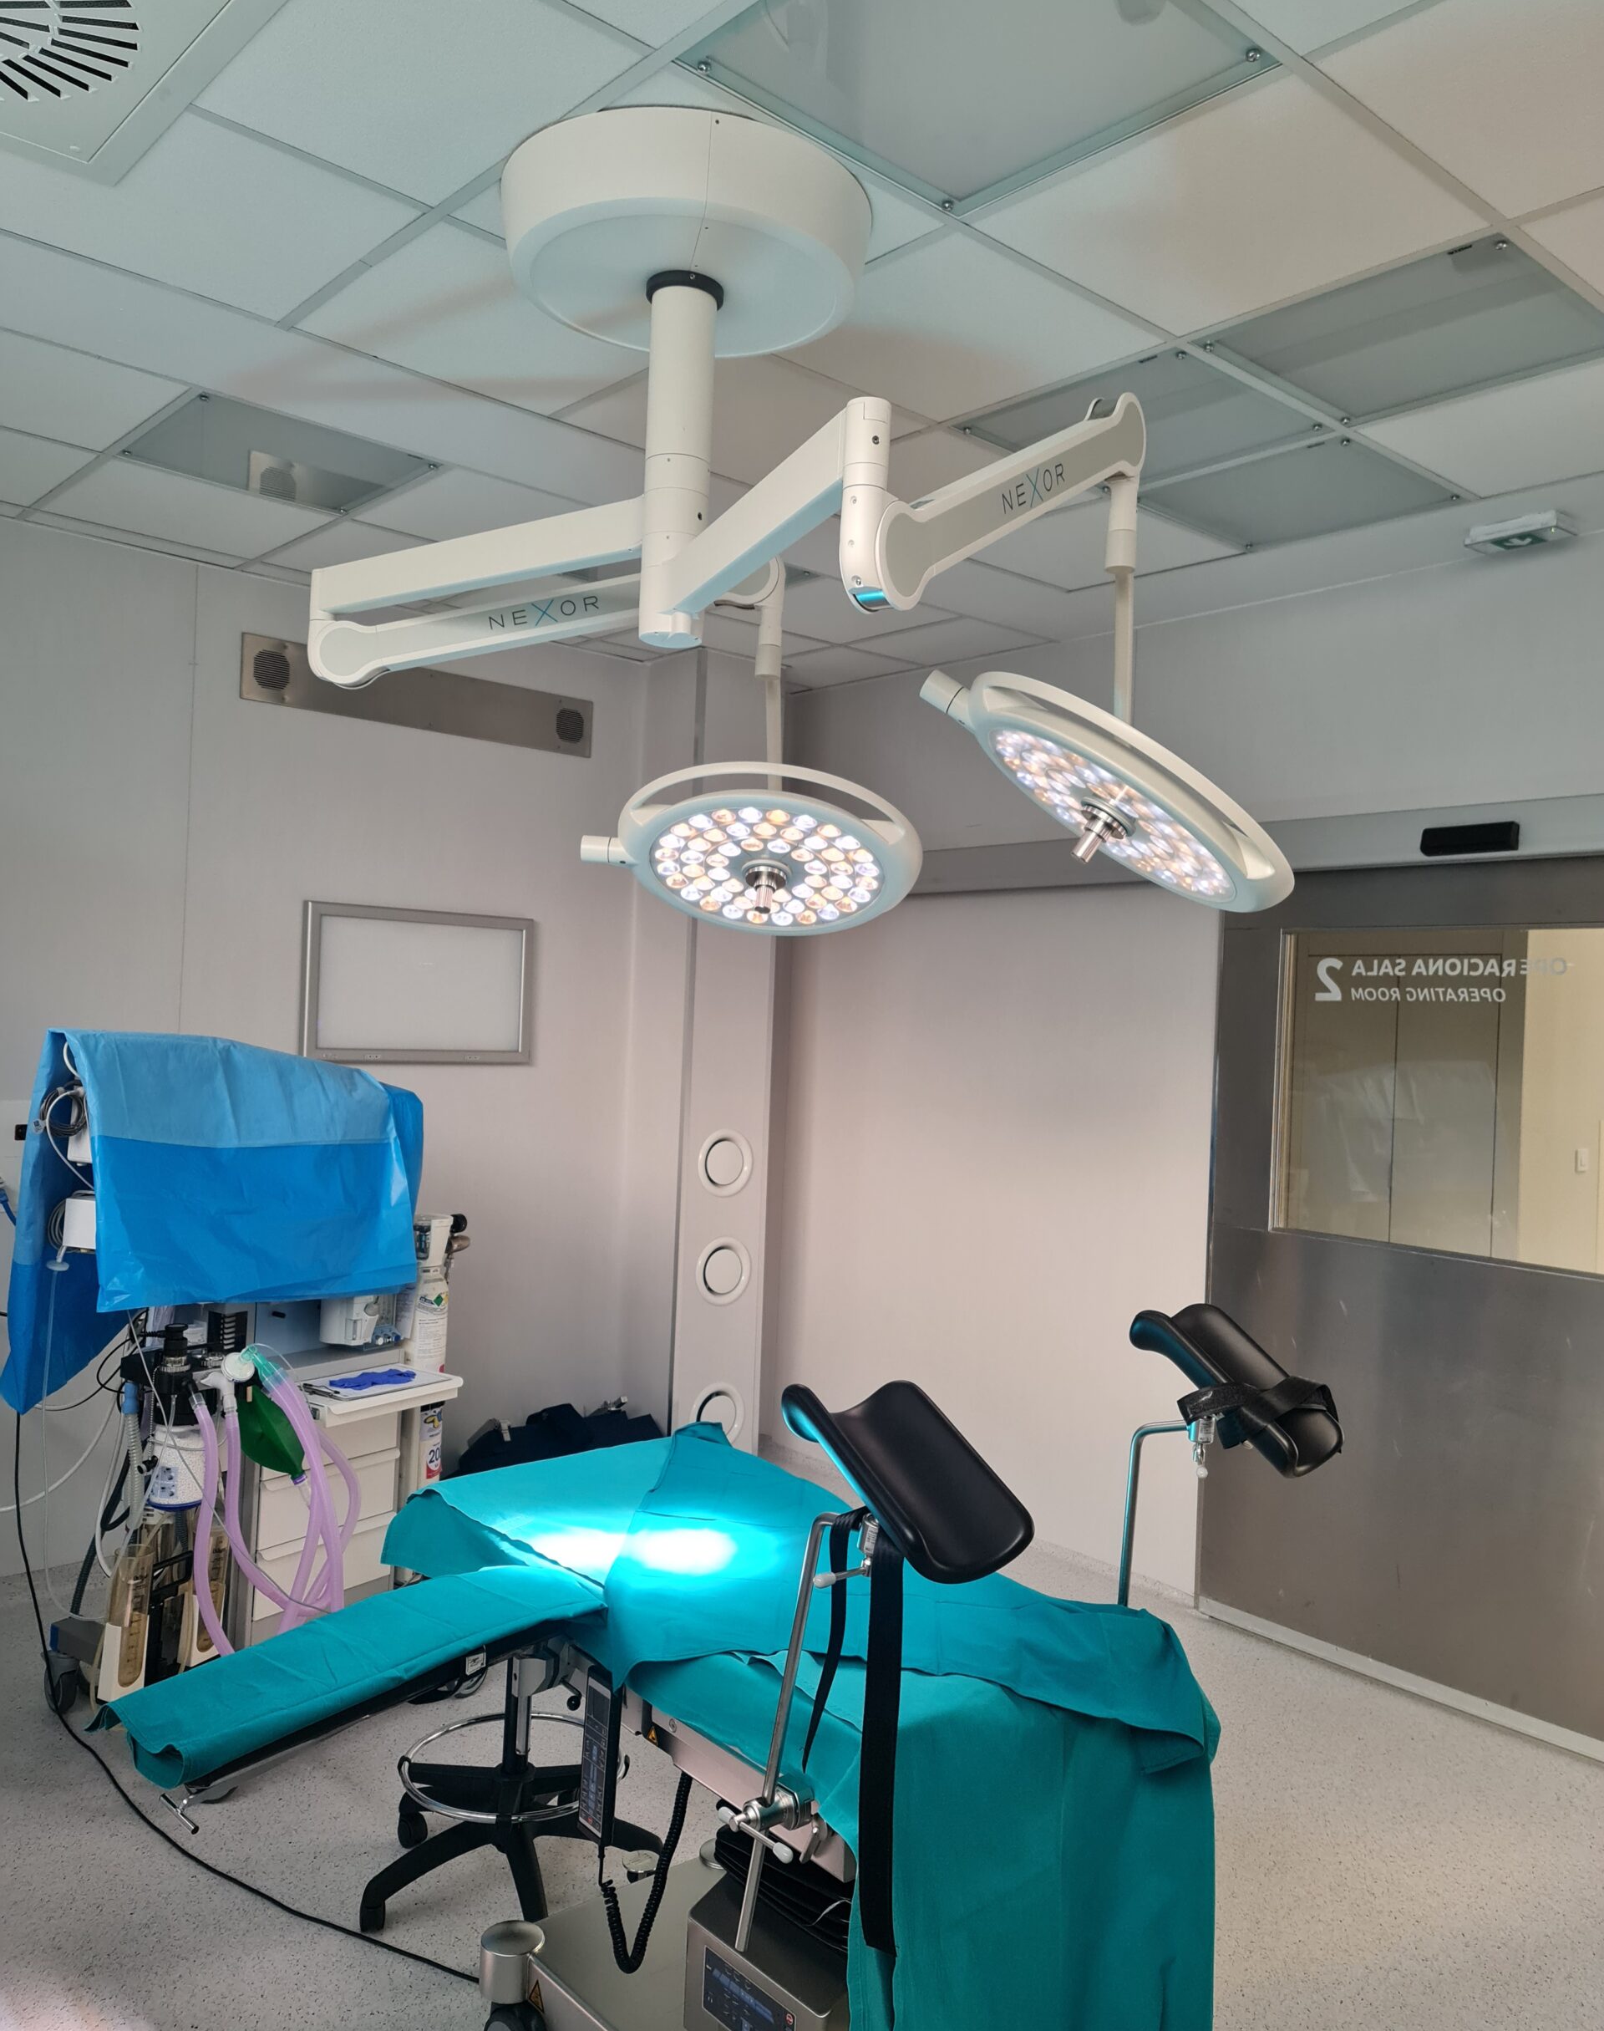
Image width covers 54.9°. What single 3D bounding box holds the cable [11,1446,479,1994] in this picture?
[{"bbox_3d":[-1.251,1.346,3.223,0.370,0.640,1.720,2,0,-42],"label":"cable"}]

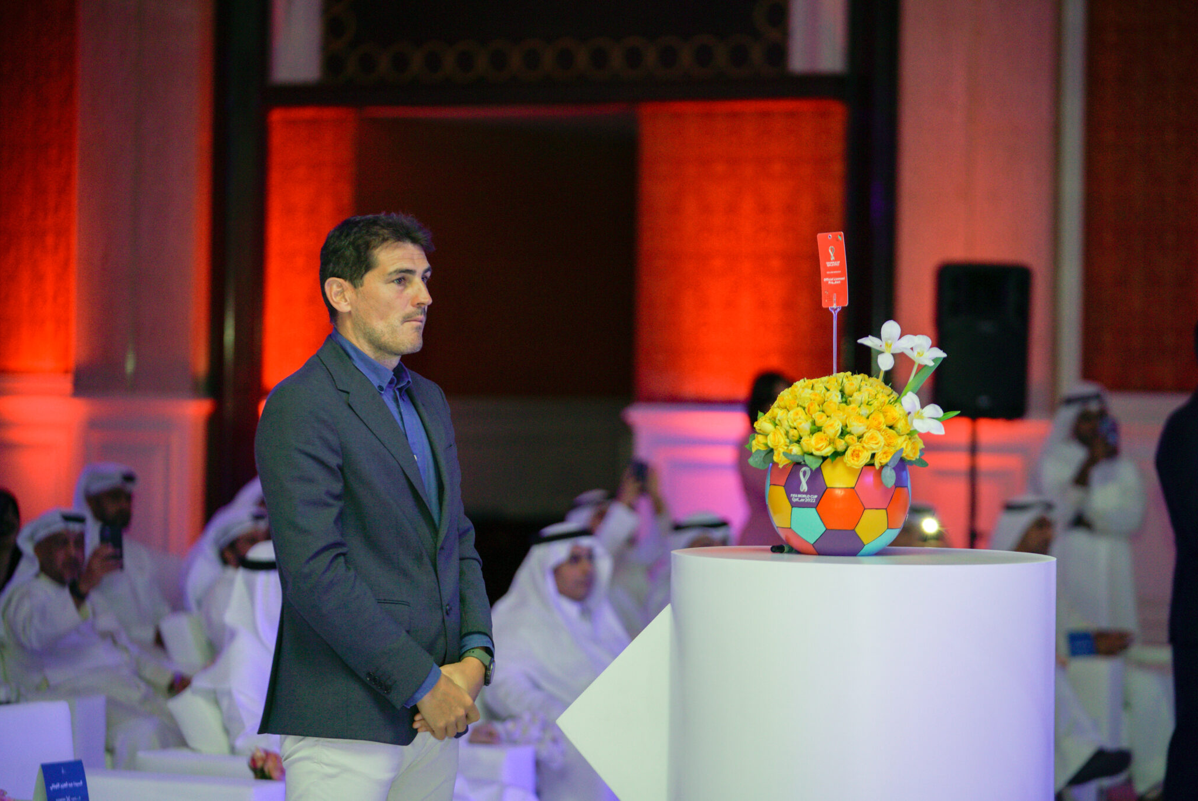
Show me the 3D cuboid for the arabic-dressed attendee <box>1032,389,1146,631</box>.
[{"bbox_3d":[1.960,0.796,16.500,0.520,1.770,0.420,0,1,-43],"label":"arabic-dressed attendee"}]

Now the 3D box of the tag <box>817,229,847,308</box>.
[{"bbox_3d":[0.398,-0.223,7.000,0.044,0.127,0.004,-4,0,9],"label":"tag"}]

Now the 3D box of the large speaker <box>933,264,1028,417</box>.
[{"bbox_3d":[1.670,-0.258,17.900,0.410,0.670,0.350,1,1,-9],"label":"large speaker"}]

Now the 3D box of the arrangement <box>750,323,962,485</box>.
[{"bbox_3d":[0.425,0.006,7.000,0.355,0.285,0.320,1,1,0],"label":"arrangement"}]

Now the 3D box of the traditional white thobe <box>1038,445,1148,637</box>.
[{"bbox_3d":[1.955,0.881,16.500,0.520,1.420,0.400,0,1,-43],"label":"traditional white thobe"}]

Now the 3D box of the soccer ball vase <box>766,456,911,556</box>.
[{"bbox_3d":[0.408,0.180,7.000,0.245,0.172,0.245,1,1,0],"label":"soccer ball vase"}]

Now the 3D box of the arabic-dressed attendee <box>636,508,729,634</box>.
[{"bbox_3d":[0.410,1.038,15.100,0.560,1.270,0.720,1,1,-40],"label":"arabic-dressed attendee"}]

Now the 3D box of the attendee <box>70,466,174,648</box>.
[{"bbox_3d":[-1.810,0.940,15.700,0.550,1.360,0.720,1,1,-41],"label":"attendee"}]

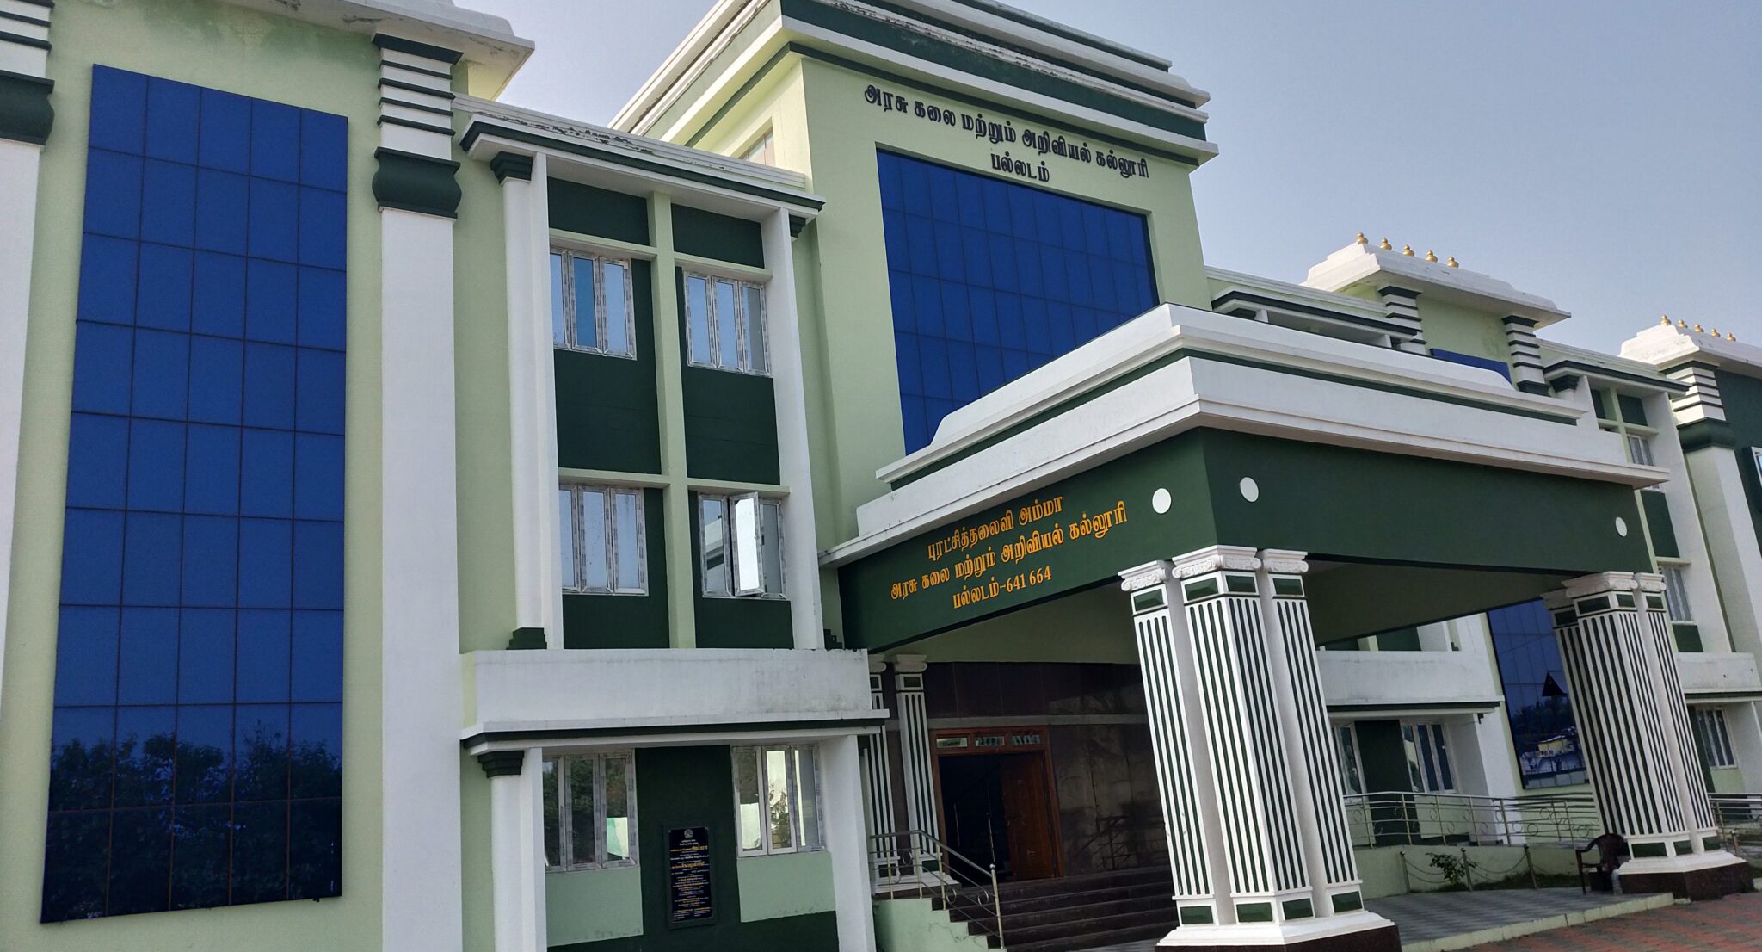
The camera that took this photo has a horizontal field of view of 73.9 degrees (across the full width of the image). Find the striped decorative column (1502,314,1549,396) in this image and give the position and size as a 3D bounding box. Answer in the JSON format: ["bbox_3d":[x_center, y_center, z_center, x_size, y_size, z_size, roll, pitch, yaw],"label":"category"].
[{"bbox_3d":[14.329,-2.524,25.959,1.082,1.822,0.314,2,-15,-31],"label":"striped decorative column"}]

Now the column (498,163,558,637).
[{"bbox_3d":[-4.810,-1.144,15.761,0.684,7.009,0.510,5,-18,-34],"label":"column"}]

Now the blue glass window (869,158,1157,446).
[{"bbox_3d":[2.573,-2.439,18.925,5.598,4.881,0.111,2,-15,-31],"label":"blue glass window"}]

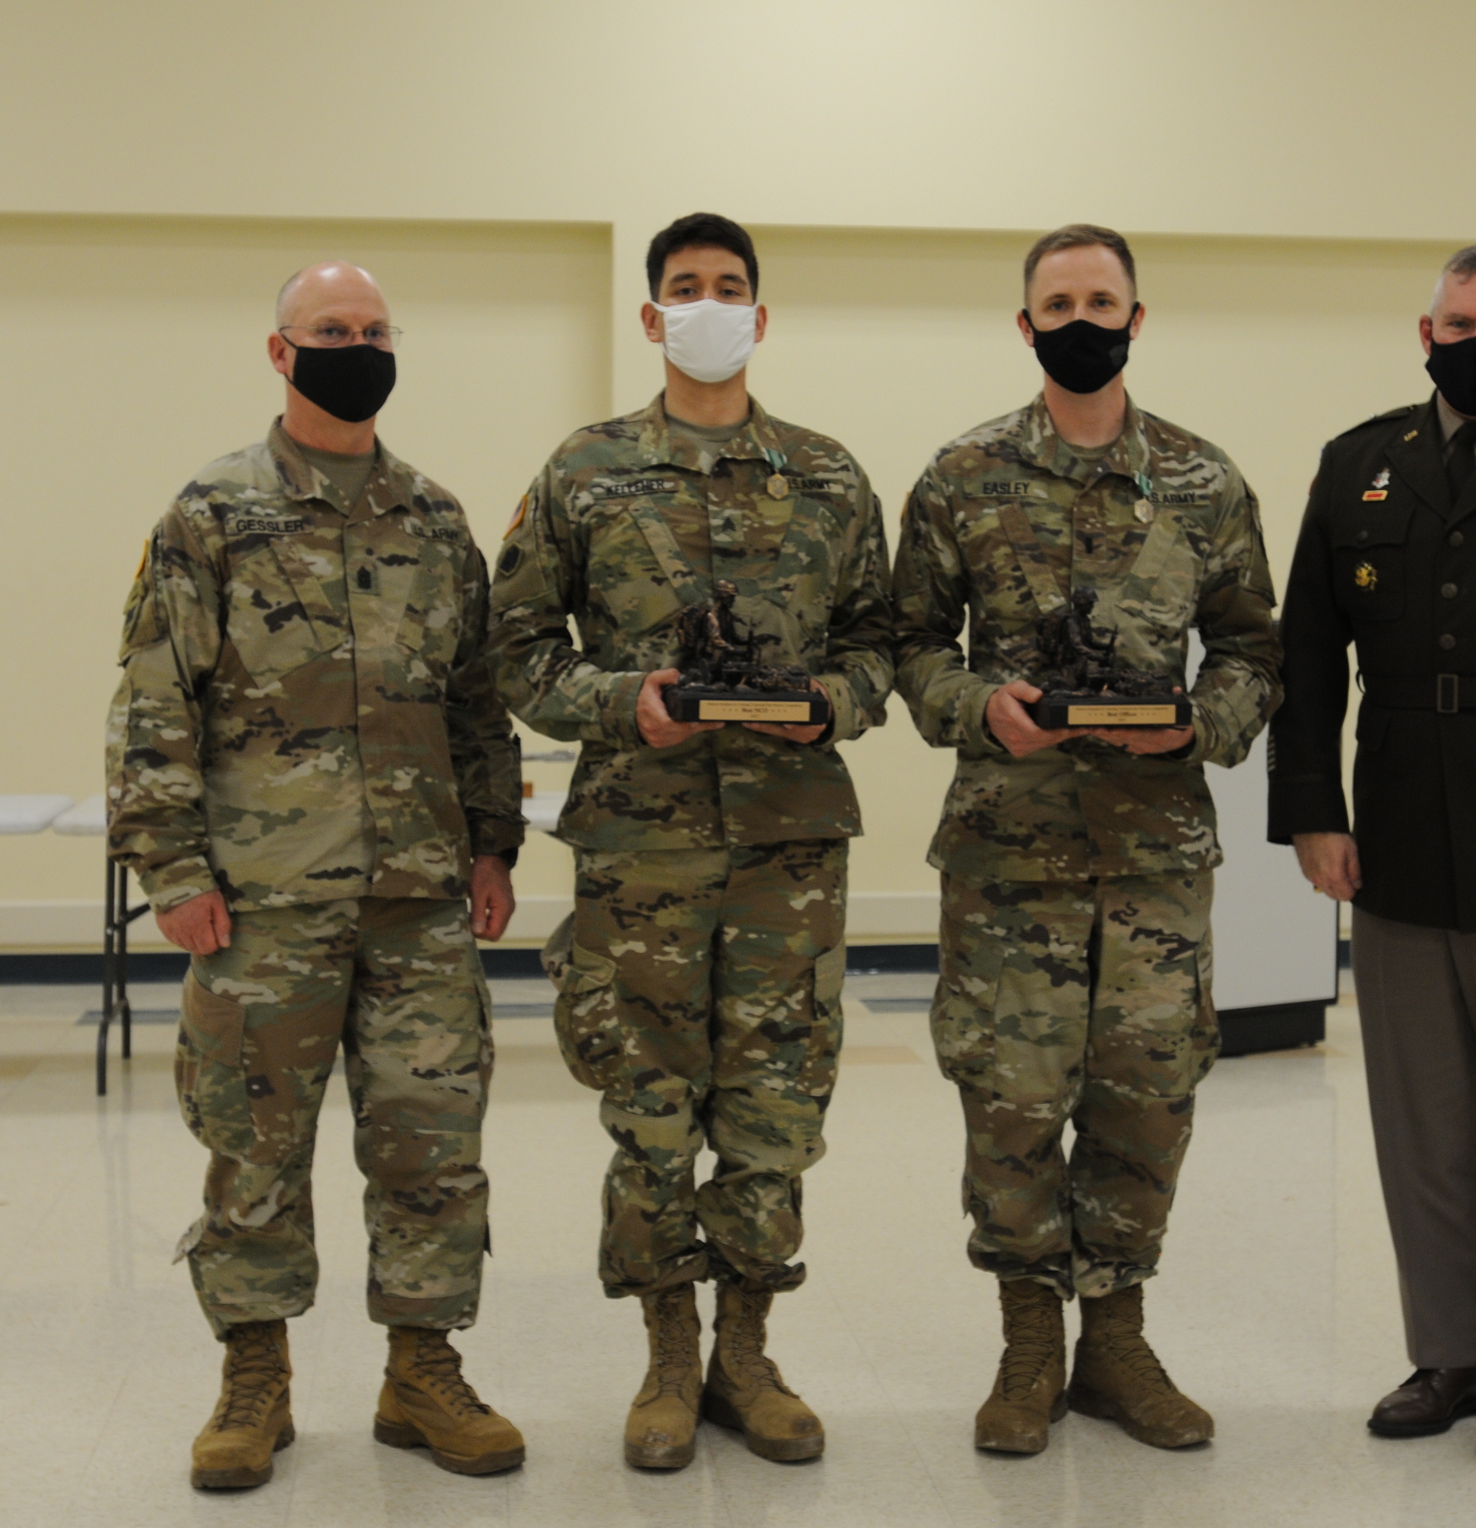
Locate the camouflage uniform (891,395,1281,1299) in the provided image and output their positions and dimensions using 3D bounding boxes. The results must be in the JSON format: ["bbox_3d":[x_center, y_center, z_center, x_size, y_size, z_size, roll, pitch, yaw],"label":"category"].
[{"bbox_3d":[0.522,0.138,3.732,0.580,1.386,0.400,0,4,4],"label":"camouflage uniform"}]

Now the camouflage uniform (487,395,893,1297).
[{"bbox_3d":[-0.062,0.134,3.677,0.590,1.362,0.400,-1,4,-11],"label":"camouflage uniform"}]

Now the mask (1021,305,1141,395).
[{"bbox_3d":[0.503,-0.604,3.645,0.165,0.130,0.110,1,4,9],"label":"mask"}]

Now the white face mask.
[{"bbox_3d":[-0.049,-0.609,3.588,0.155,0.126,0.110,0,4,-4],"label":"white face mask"}]

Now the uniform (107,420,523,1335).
[{"bbox_3d":[-0.614,0.175,3.656,0.590,1.358,0.360,-1,4,-23],"label":"uniform"}]

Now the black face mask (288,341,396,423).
[{"bbox_3d":[-0.564,-0.543,3.546,0.150,0.119,0.110,-2,4,-26],"label":"black face mask"}]

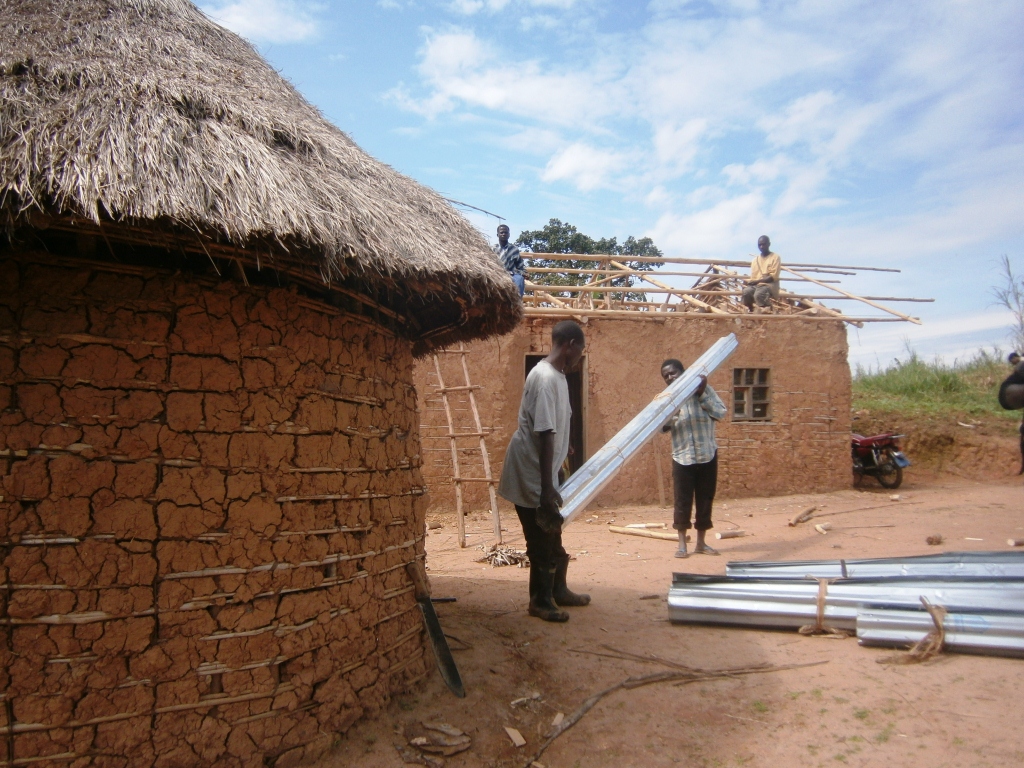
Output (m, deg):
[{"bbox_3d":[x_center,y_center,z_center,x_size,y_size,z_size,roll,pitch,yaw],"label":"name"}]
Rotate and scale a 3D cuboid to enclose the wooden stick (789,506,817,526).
[{"bbox_3d":[3.289,1.490,8.675,0.110,0.090,1.160,-2,-1,33],"label":"wooden stick"}]

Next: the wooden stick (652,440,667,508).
[{"bbox_3d":[1.993,1.144,10.400,0.070,1.040,0.050,-2,-11,-11],"label":"wooden stick"}]

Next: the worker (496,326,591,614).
[{"bbox_3d":[0.186,0.492,4.400,0.520,1.660,0.500,1,-4,-5],"label":"worker"}]

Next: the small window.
[{"bbox_3d":[3.399,0.149,10.900,0.580,0.740,0.100,1,-4,-11],"label":"small window"}]

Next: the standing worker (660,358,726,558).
[{"bbox_3d":[1.522,0.612,6.450,0.540,1.650,0.420,0,-4,10],"label":"standing worker"}]

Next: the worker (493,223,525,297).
[{"bbox_3d":[-0.067,-1.568,10.350,0.500,1.140,0.600,1,-4,-5],"label":"worker"}]

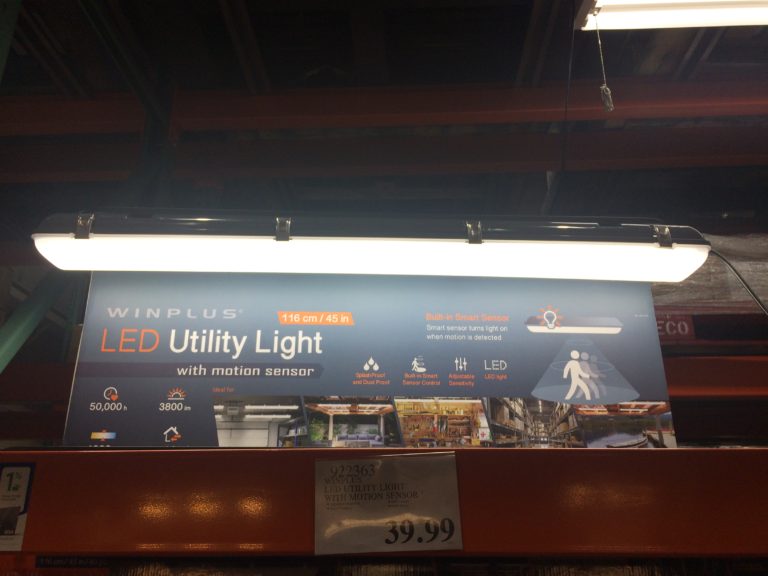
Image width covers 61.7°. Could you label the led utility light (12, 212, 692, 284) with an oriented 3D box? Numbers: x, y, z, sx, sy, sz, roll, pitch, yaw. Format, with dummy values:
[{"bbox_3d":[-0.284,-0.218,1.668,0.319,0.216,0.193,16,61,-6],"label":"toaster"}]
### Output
[{"bbox_3d":[-0.010,-0.071,1.141,1.160,0.096,0.115,1,-20,-2],"label":"led utility light"}]

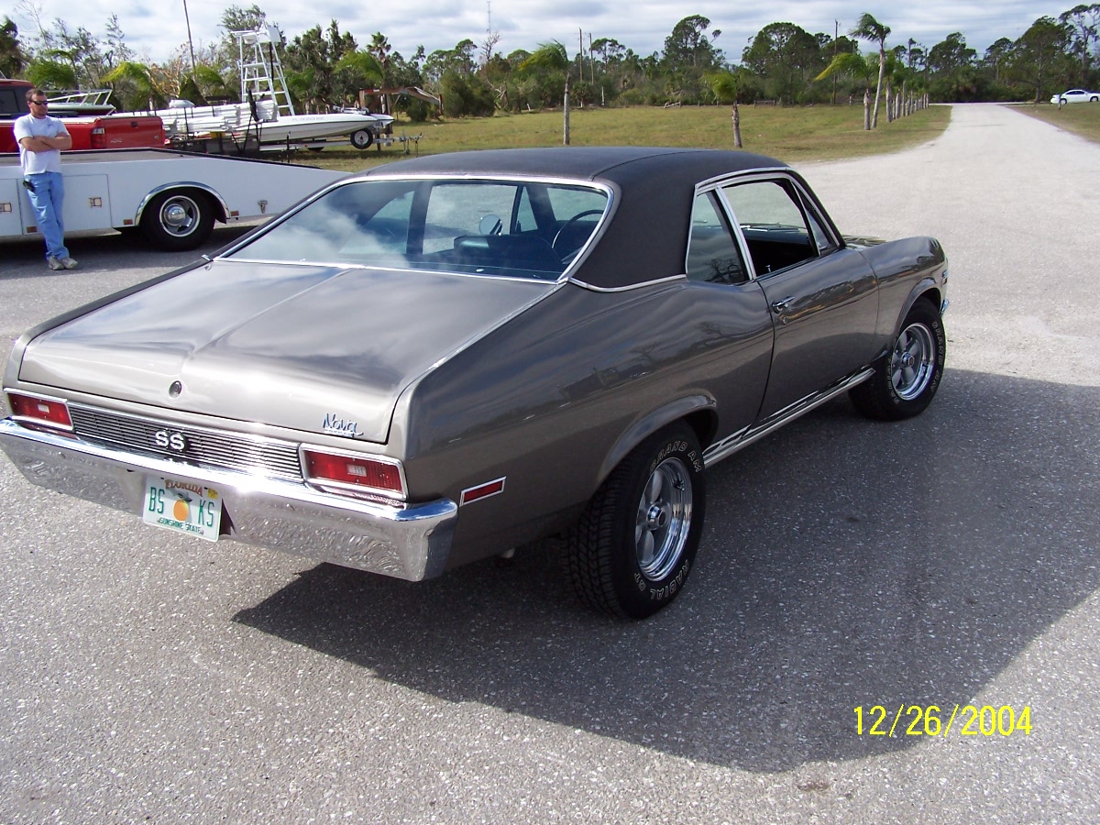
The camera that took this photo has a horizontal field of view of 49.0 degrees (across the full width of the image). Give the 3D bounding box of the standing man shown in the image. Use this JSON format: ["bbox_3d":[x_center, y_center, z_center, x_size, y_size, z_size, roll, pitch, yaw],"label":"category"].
[{"bbox_3d":[-5.319,-2.483,12.750,0.560,1.810,0.450,-11,18,-34],"label":"standing man"}]

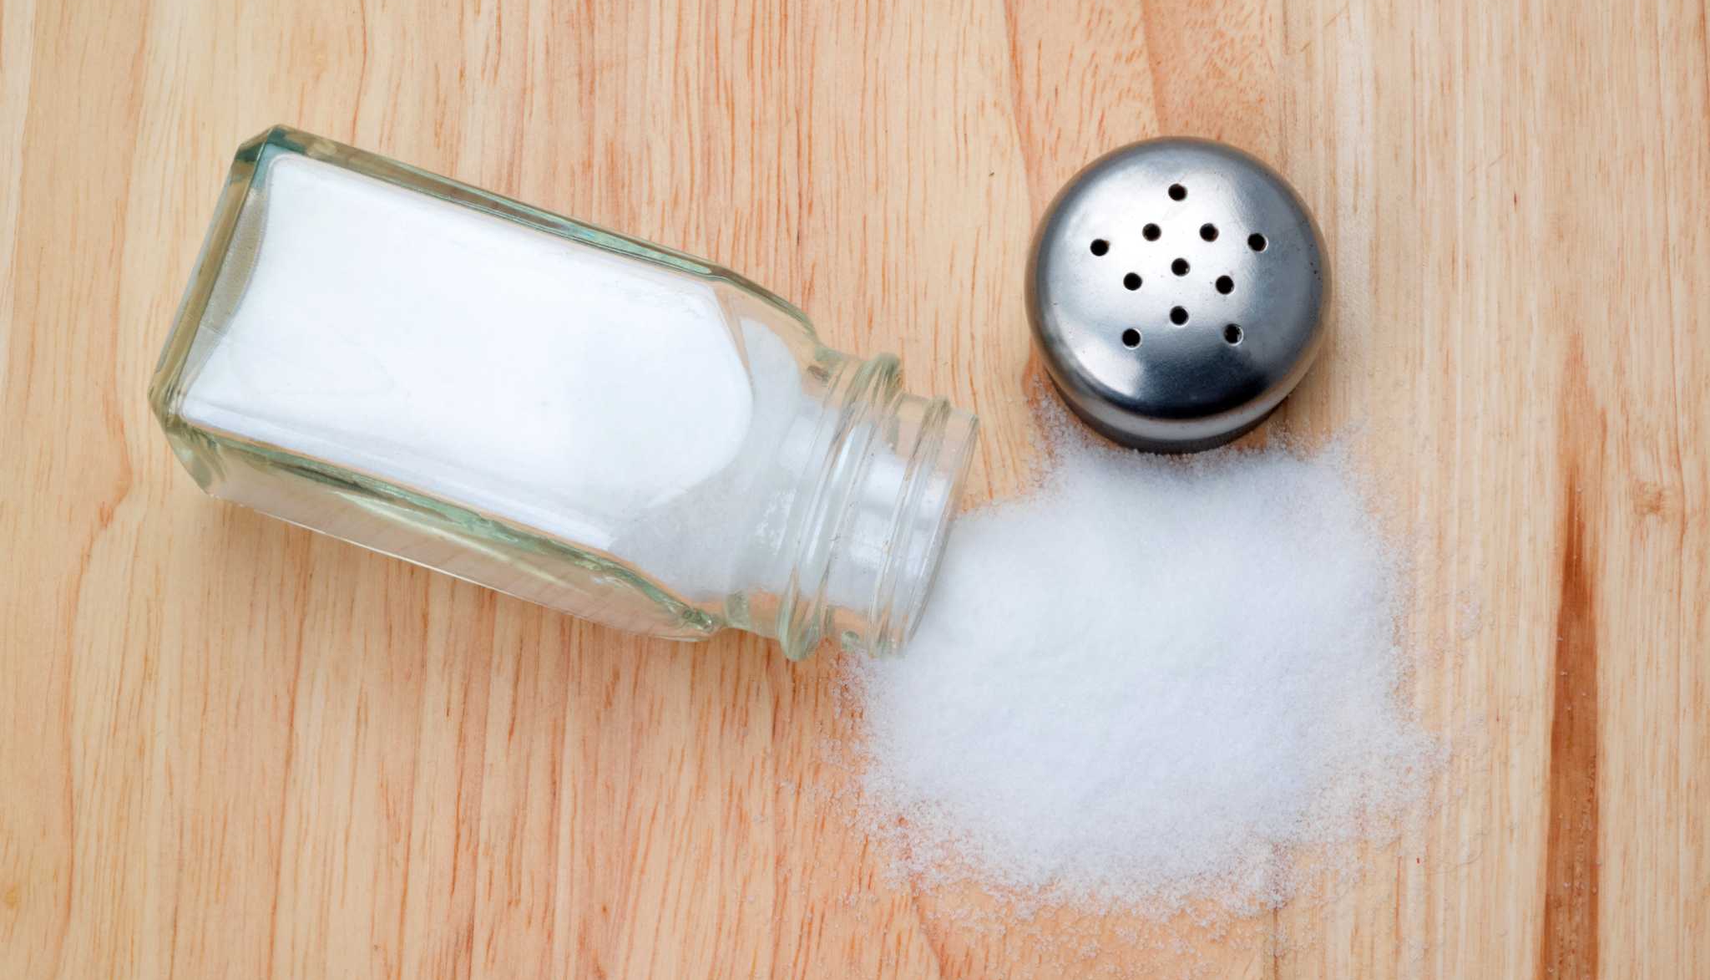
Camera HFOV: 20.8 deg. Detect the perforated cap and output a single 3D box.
[{"bbox_3d":[0.040,-0.024,0.577,0.037,0.021,0.037,-1,76,3],"label":"perforated cap"}]

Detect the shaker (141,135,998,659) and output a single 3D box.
[{"bbox_3d":[-0.035,-0.009,0.567,0.092,0.040,0.040,18,78,7],"label":"shaker"}]

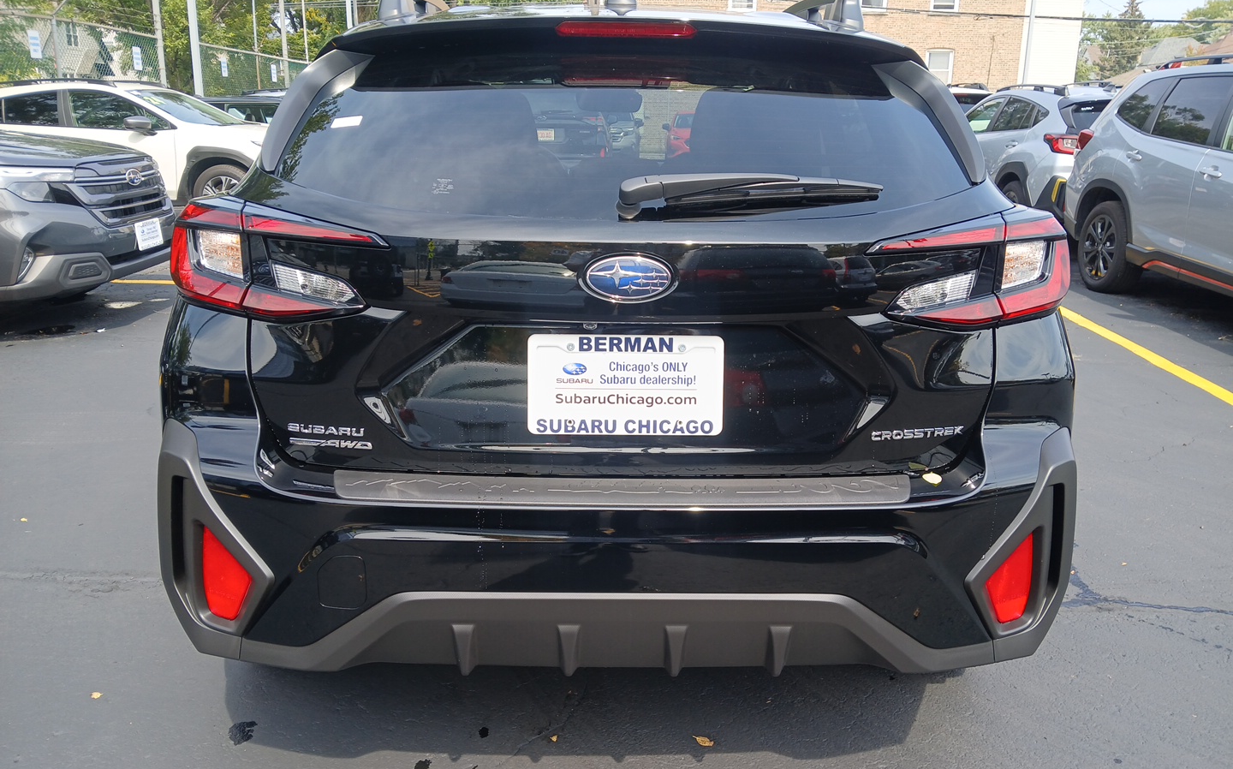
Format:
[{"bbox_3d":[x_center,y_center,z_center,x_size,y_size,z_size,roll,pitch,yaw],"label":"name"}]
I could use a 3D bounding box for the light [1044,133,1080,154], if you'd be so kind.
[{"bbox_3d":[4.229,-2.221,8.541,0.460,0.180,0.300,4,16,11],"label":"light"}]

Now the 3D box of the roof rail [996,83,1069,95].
[{"bbox_3d":[4.252,-3.025,9.572,0.070,0.110,1.620,0,16,-1],"label":"roof rail"}]

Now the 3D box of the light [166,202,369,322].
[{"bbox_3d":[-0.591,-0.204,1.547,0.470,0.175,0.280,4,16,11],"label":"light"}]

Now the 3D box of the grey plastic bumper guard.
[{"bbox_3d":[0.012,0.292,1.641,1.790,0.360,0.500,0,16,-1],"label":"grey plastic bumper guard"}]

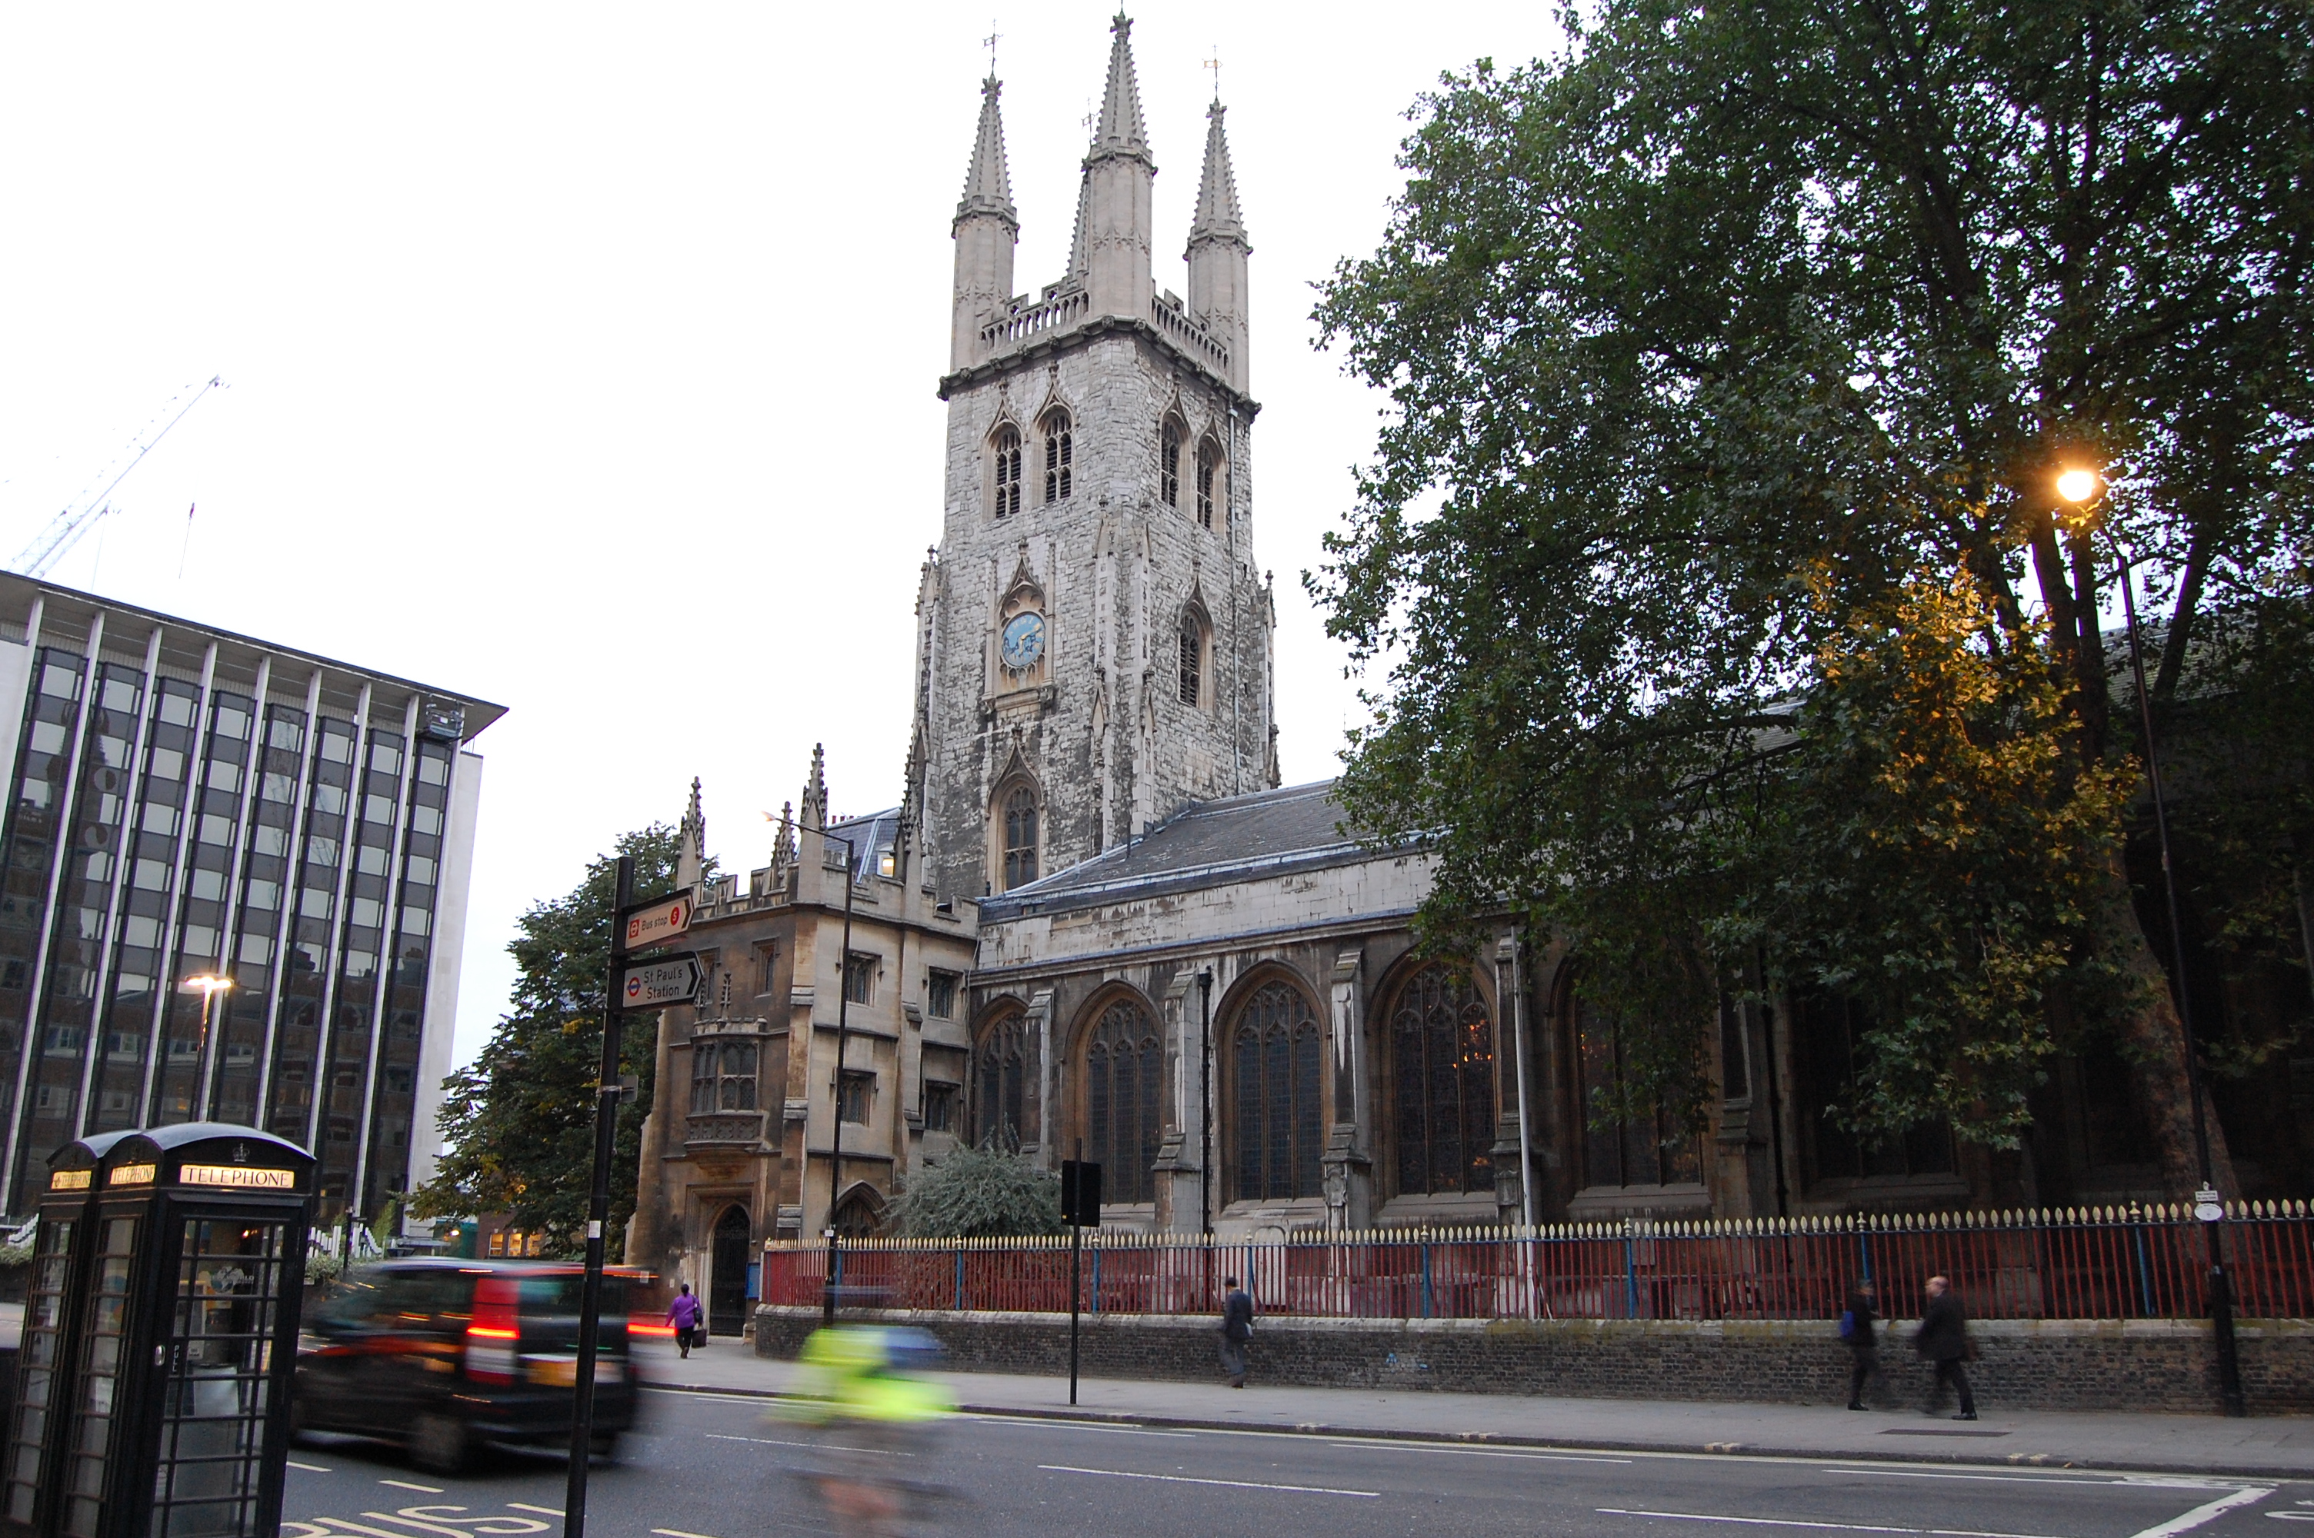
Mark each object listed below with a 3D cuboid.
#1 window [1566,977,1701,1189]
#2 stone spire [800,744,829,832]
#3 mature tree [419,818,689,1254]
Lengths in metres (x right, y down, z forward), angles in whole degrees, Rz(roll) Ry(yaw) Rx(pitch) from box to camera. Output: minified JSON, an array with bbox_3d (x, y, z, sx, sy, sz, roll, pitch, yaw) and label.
[{"bbox_3d":[10.526,6.556,38.308,2.700,5.300,0.350,-11,-19,33],"label":"window"},{"bbox_3d":[-8.880,0.509,44.910,0.600,2.400,0.600,-11,-19,33],"label":"stone spire"},{"bbox_3d":[-19.399,10.046,58.408,10.500,17.000,10.500,5,-17,-16],"label":"mature tree"}]

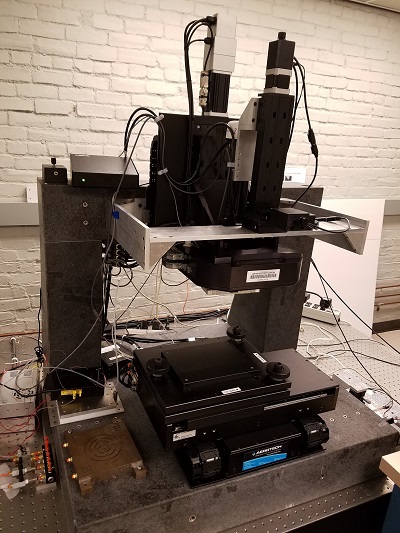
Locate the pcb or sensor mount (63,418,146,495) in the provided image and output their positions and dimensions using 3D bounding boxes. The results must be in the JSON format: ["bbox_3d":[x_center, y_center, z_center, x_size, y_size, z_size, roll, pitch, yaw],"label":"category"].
[{"bbox_3d":[-0.249,0.468,1.011,0.167,0.024,0.206,-5,20,-25],"label":"pcb or sensor mount"}]

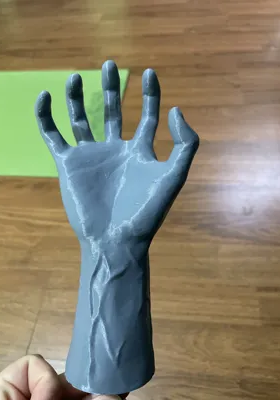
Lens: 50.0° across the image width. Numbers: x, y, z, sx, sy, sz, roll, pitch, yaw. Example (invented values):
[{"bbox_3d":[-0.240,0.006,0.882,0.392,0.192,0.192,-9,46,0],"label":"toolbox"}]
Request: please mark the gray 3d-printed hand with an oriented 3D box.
[{"bbox_3d":[-0.016,0.015,0.216,0.116,0.075,0.226,0,92,-3],"label":"gray 3d-printed hand"}]

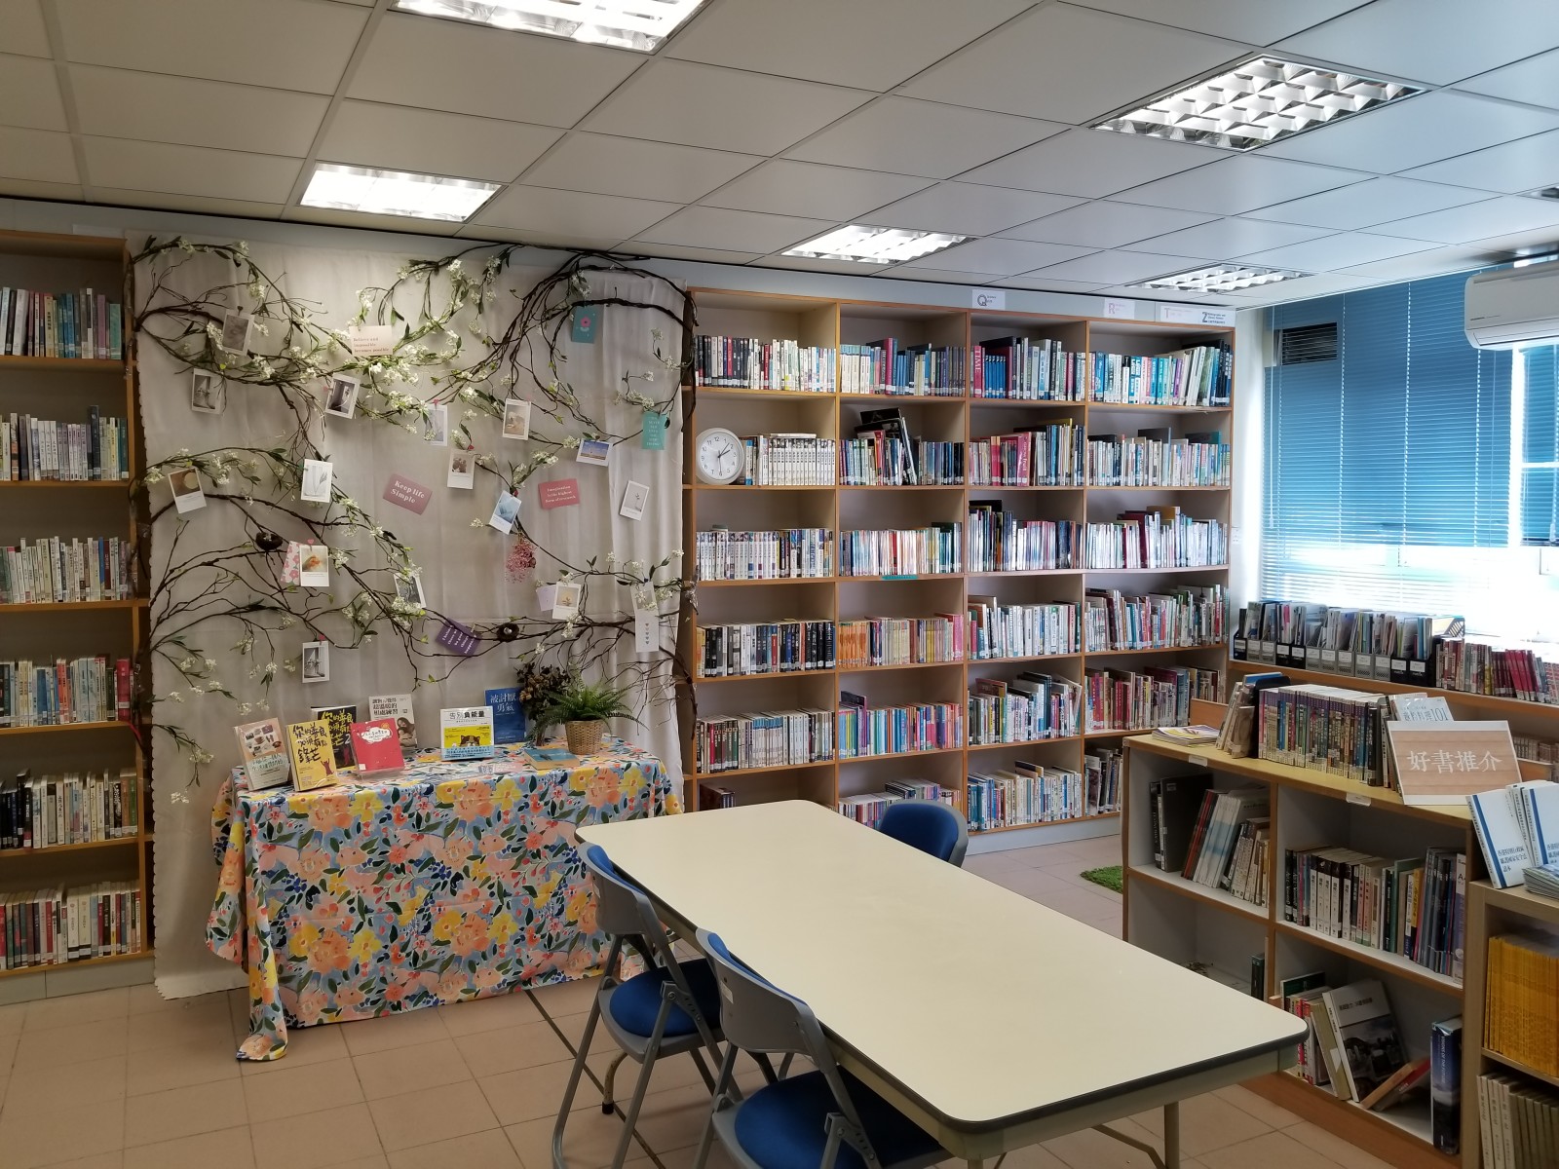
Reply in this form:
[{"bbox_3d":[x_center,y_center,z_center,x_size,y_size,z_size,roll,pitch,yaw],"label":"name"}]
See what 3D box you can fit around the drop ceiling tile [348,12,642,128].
[{"bbox_3d":[-0.676,-1.185,2.719,0.595,0.016,0.595,-3,5,-26],"label":"drop ceiling tile"}]

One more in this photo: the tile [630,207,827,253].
[{"bbox_3d":[-0.155,-1.315,4.330,0.590,0.018,0.590,-2,4,-24],"label":"tile"}]

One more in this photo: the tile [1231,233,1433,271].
[{"bbox_3d":[2.280,-1.367,4.817,0.595,0.016,0.595,-3,5,-26],"label":"tile"}]

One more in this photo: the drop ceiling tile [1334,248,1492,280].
[{"bbox_3d":[2.753,-1.377,5.003,0.470,0.015,0.600,-2,5,-26],"label":"drop ceiling tile"}]

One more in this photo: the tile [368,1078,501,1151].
[{"bbox_3d":[-0.986,1.511,3.330,0.303,0.010,0.303,-2,5,-26],"label":"tile"}]

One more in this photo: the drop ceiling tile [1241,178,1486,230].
[{"bbox_3d":[2.008,-1.303,4.021,0.595,0.016,0.595,-3,5,-26],"label":"drop ceiling tile"}]

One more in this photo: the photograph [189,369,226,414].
[{"bbox_3d":[-1.960,-0.662,4.016,0.094,0.148,0.005,-2,4,-24],"label":"photograph"}]

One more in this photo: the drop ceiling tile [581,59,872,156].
[{"bbox_3d":[-0.143,-1.217,3.006,0.602,0.015,0.605,-2,5,-26],"label":"drop ceiling tile"}]

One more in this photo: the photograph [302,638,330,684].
[{"bbox_3d":[-1.698,0.286,4.291,0.089,0.150,0.005,-2,5,-26],"label":"photograph"}]

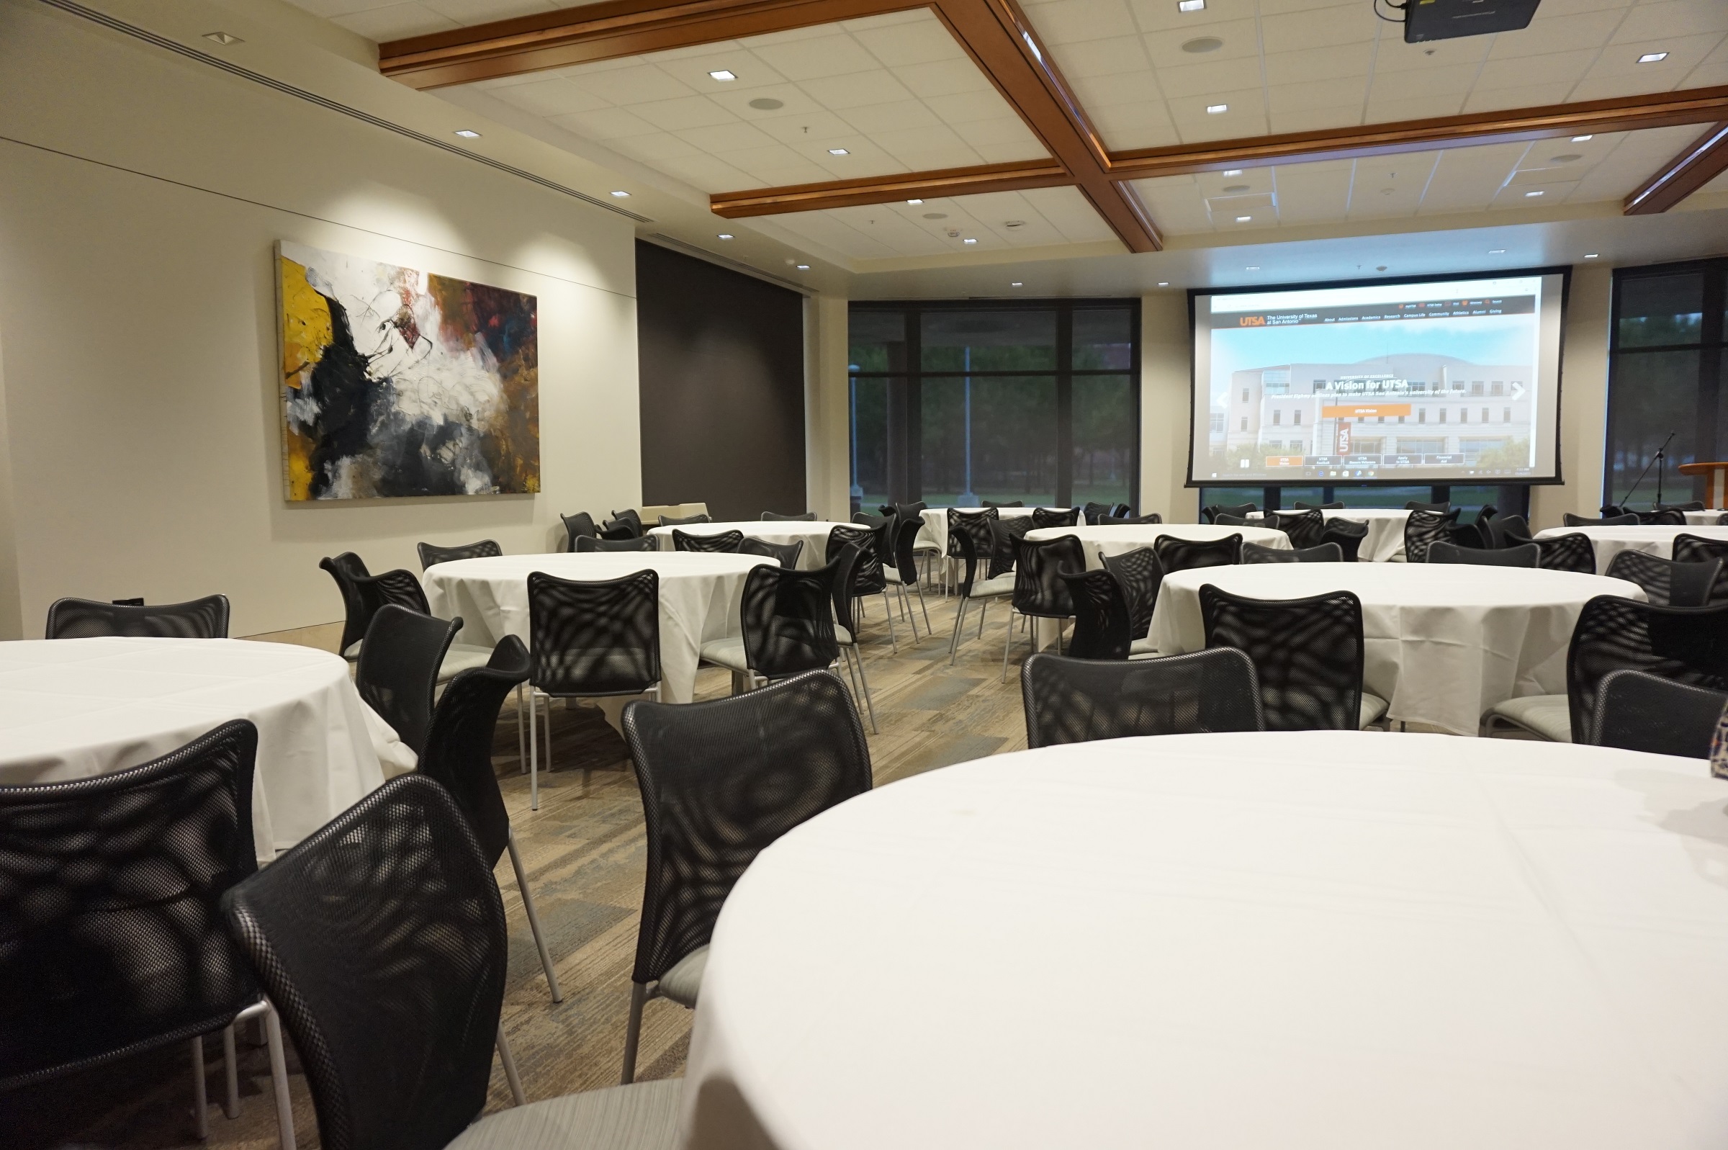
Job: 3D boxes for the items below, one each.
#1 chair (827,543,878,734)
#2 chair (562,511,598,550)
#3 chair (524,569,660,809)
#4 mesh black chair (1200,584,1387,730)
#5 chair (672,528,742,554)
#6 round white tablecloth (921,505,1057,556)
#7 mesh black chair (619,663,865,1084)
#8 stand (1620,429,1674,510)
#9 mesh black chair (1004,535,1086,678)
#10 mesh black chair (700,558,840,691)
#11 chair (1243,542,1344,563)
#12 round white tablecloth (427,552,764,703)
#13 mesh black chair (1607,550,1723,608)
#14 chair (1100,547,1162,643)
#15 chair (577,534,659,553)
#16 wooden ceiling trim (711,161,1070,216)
[{"bbox_3d":[-0.219,0.285,5.268,0.550,0.828,0.470,-1,5,-9],"label":"chair"},{"bbox_3d":[-2.164,-0.094,9.562,0.560,0.840,0.470,2,6,23],"label":"chair"},{"bbox_3d":[-0.972,0.380,4.280,0.480,0.825,0.560,-1,5,-9],"label":"chair"},{"bbox_3d":[1.324,0.424,3.513,0.470,0.820,0.550,3,7,37],"label":"mesh black chair"},{"bbox_3d":[-0.868,0.113,7.103,0.480,0.825,0.560,1,6,13],"label":"chair"},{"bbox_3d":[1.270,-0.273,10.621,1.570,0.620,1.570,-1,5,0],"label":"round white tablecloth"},{"bbox_3d":[-0.074,0.598,1.767,0.550,0.828,0.470,4,7,44],"label":"mesh black chair"},{"bbox_3d":[6.831,-0.528,10.014,0.580,1.410,0.550,1,6,21],"label":"stand"},{"bbox_3d":[1.053,0.180,6.179,0.470,0.820,0.550,3,6,32],"label":"mesh black chair"},{"bbox_3d":[-0.438,0.344,4.569,0.560,0.840,0.470,4,7,41],"label":"mesh black chair"},{"bbox_3d":[1.832,0.300,4.761,0.470,0.840,0.560,0,5,2],"label":"chair"},{"bbox_3d":[-1.149,0.308,5.204,1.570,0.720,1.570,-1,5,0],"label":"round white tablecloth"},{"bbox_3d":[2.779,0.337,4.307,0.550,0.820,0.470,-1,5,-9],"label":"mesh black chair"},{"bbox_3d":[1.298,0.321,4.632,0.560,0.825,0.480,4,7,41],"label":"chair"},{"bbox_3d":[-1.324,0.211,6.095,0.470,0.820,0.550,-1,5,-5],"label":"chair"},{"bbox_3d":[0.181,-3.160,9.428,3.070,0.150,0.420,1,6,21],"label":"wooden ceiling trim"}]

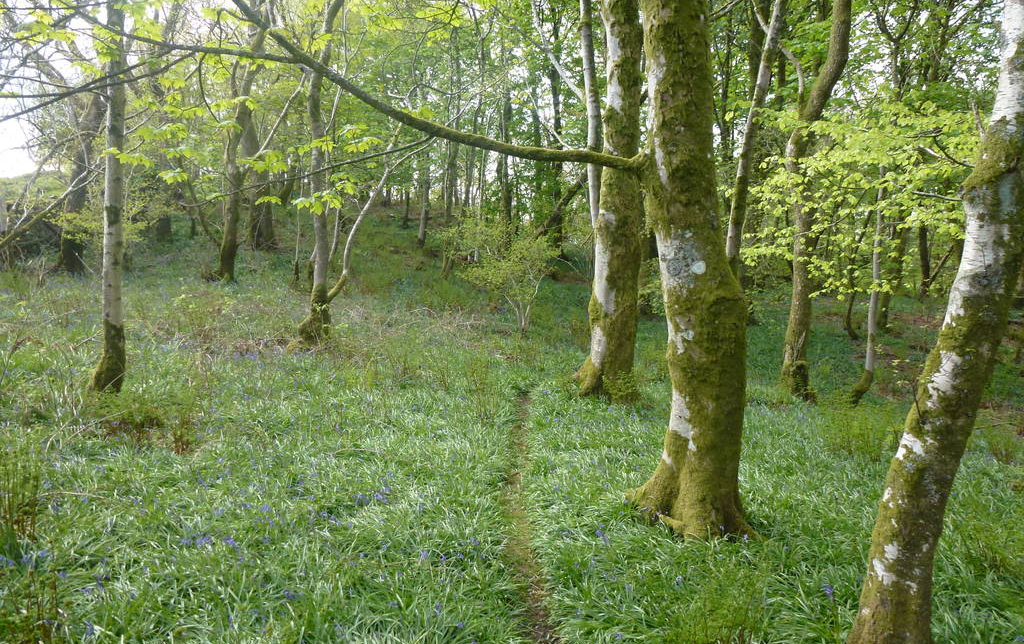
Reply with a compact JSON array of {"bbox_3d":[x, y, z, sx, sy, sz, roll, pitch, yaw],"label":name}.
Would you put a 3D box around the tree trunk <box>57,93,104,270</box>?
[{"bbox_3d":[-11.520,-3.680,19.000,1.201,4.795,0.850,0,3,0],"label":"tree trunk"}]

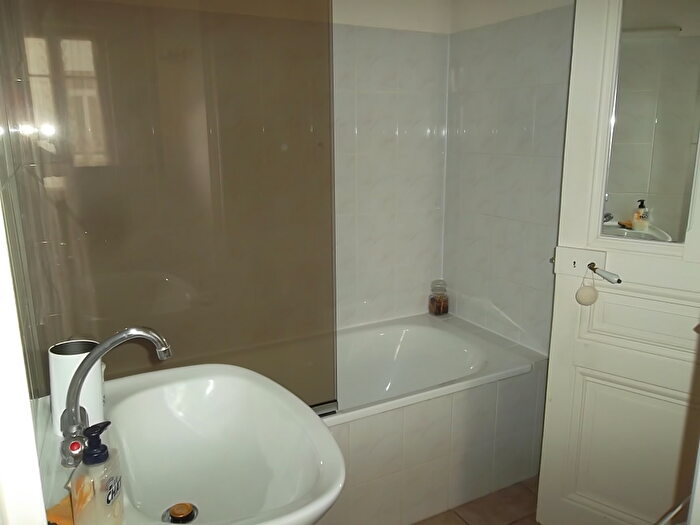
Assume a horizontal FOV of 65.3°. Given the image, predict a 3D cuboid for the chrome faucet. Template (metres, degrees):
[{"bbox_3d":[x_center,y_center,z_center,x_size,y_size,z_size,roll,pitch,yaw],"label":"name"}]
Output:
[{"bbox_3d":[-0.387,0.212,0.908,0.184,0.214,0.140,-7,15,-26],"label":"chrome faucet"}]

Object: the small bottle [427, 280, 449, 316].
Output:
[{"bbox_3d":[0.419,0.166,2.576,0.083,0.162,0.083,0,13,0],"label":"small bottle"}]

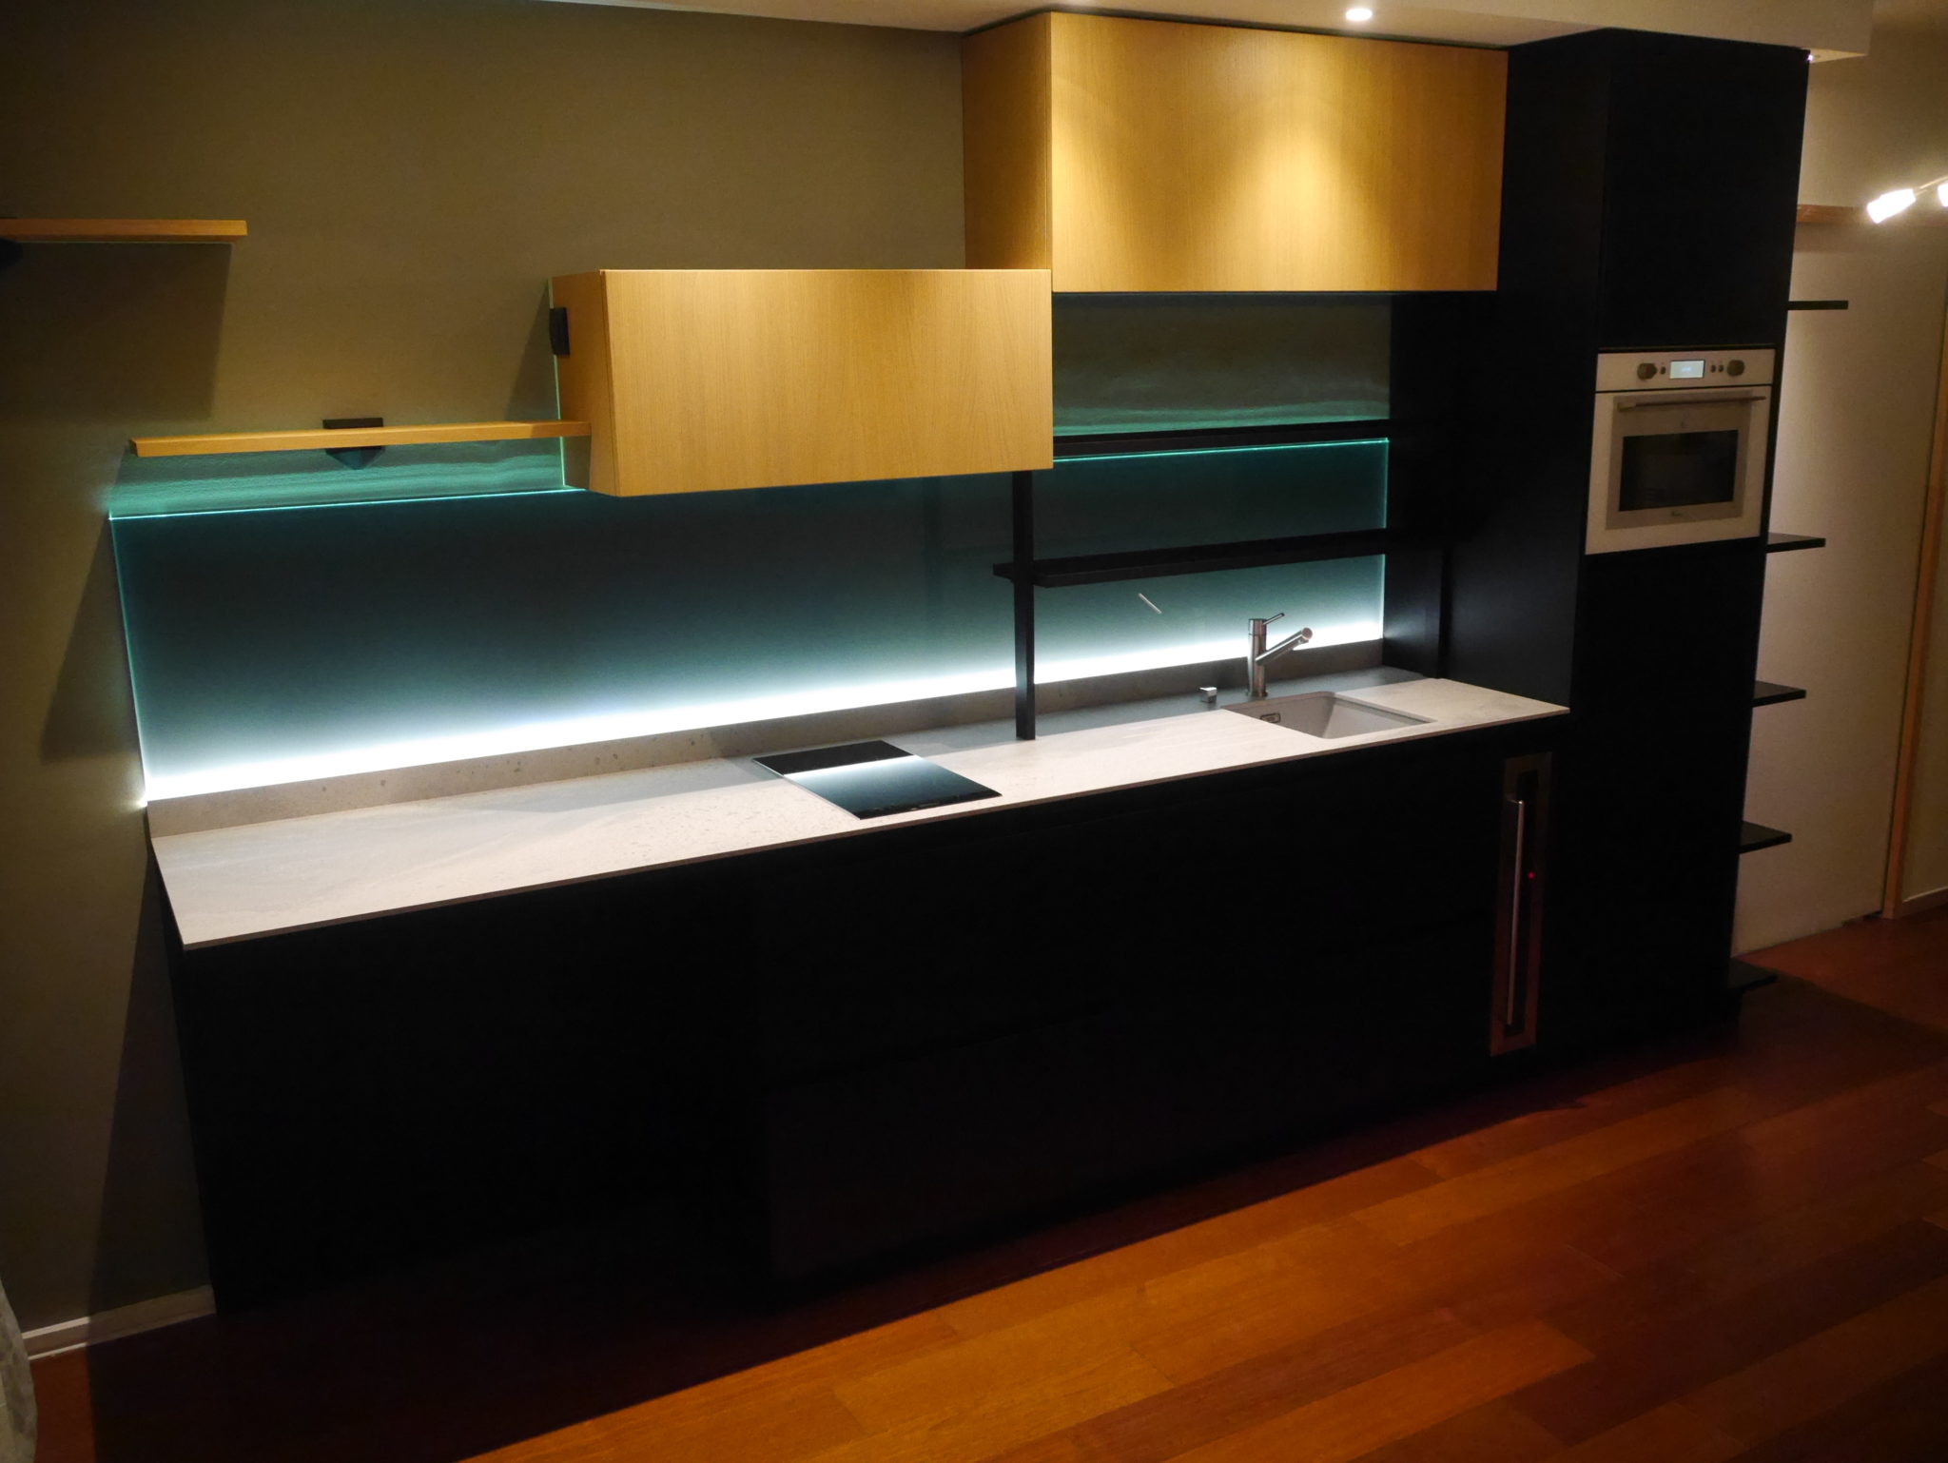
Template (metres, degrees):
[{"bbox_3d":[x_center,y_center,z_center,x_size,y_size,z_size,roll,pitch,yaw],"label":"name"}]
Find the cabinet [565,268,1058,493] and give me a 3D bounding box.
[{"bbox_3d":[-0.319,-0.690,3.288,0.897,0.386,0.346,-8,15,-28],"label":"cabinet"}]

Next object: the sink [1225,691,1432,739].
[{"bbox_3d":[0.806,0.049,3.862,0.324,0.171,0.364,-8,15,-28],"label":"sink"}]

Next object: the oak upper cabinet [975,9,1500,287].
[{"bbox_3d":[0.591,-1.223,3.690,1.202,0.518,0.346,-8,15,-28],"label":"oak upper cabinet"}]

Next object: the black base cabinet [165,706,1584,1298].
[{"bbox_3d":[-0.051,0.538,3.564,2.901,0.935,0.610,-8,15,-28],"label":"black base cabinet"}]

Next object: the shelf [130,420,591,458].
[{"bbox_3d":[-1.077,-0.522,3.003,0.747,0.024,0.154,-8,15,-28],"label":"shelf"}]

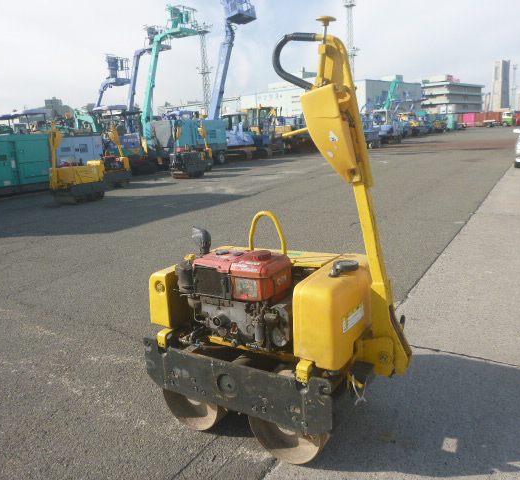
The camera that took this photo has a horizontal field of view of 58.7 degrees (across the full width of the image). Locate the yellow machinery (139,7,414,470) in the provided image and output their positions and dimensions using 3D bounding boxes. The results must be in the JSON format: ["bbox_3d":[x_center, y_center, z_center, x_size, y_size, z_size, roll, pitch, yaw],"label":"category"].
[{"bbox_3d":[0.117,0.026,2.298,1.280,1.920,0.700,5,16,28],"label":"yellow machinery"}]

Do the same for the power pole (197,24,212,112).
[{"bbox_3d":[-12.658,-38.070,108.304,3.200,24.500,3.200,7,17,32],"label":"power pole"}]

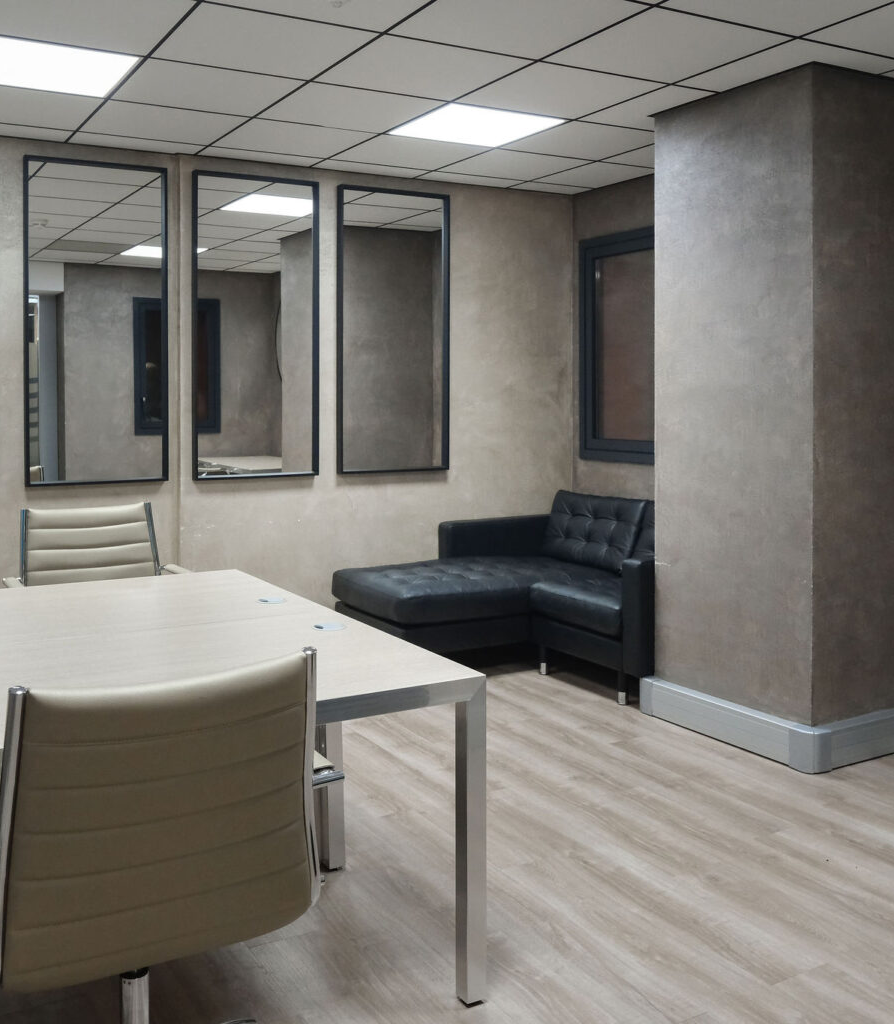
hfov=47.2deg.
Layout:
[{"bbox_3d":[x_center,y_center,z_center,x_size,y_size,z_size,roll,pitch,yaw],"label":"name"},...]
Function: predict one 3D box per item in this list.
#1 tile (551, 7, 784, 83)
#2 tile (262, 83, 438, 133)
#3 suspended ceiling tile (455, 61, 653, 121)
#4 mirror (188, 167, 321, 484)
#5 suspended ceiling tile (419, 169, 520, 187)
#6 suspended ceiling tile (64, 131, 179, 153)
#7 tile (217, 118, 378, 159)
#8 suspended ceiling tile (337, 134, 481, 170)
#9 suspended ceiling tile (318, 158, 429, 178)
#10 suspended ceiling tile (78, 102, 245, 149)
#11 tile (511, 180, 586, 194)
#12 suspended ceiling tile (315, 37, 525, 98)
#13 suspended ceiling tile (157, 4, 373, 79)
[{"bbox_3d":[0.731,-1.564,3.446,0.600,0.020,0.600,-5,8,-30],"label":"tile"},{"bbox_3d":[-0.392,-1.655,4.200,0.595,0.020,0.595,-5,9,-29],"label":"tile"},{"bbox_3d":[0.430,-1.631,3.972,0.595,0.020,0.595,-5,9,-29],"label":"suspended ceiling tile"},{"bbox_3d":[-0.958,-0.944,5.228,0.670,1.520,0.040,-4,7,-30],"label":"mirror"},{"bbox_3d":[0.147,-1.841,5.654,0.600,0.020,0.189,-5,8,-30],"label":"suspended ceiling tile"},{"bbox_3d":[-1.460,-1.761,4.864,0.610,0.030,0.220,-5,8,-30],"label":"suspended ceiling tile"},{"bbox_3d":[-0.694,-1.721,4.723,0.595,0.020,0.595,-5,9,-29],"label":"tile"},{"bbox_3d":[-0.174,-1.763,5.019,0.595,0.020,0.595,-5,9,-29],"label":"suspended ceiling tile"},{"bbox_3d":[-0.380,-1.795,5.337,0.600,0.020,0.186,-5,8,-30],"label":"suspended ceiling tile"},{"bbox_3d":[-1.248,-1.720,4.511,0.610,0.030,0.610,-5,8,-30],"label":"suspended ceiling tile"},{"bbox_3d":[0.614,-1.882,5.934,0.450,0.020,0.189,-5,8,-30],"label":"tile"},{"bbox_3d":[-0.093,-1.634,3.762,0.610,0.030,0.610,-5,8,-30],"label":"suspended ceiling tile"},{"bbox_3d":[-0.604,-1.540,3.365,0.600,0.020,0.600,-5,8,-30],"label":"suspended ceiling tile"}]

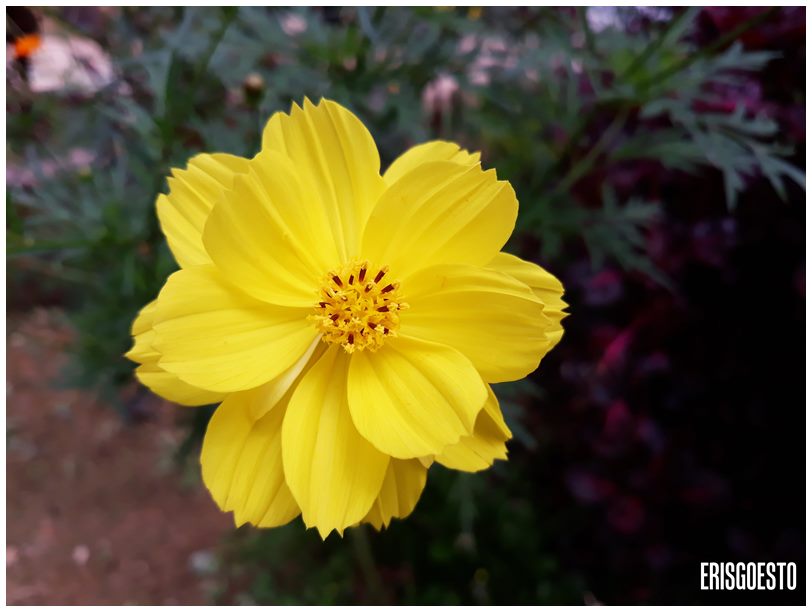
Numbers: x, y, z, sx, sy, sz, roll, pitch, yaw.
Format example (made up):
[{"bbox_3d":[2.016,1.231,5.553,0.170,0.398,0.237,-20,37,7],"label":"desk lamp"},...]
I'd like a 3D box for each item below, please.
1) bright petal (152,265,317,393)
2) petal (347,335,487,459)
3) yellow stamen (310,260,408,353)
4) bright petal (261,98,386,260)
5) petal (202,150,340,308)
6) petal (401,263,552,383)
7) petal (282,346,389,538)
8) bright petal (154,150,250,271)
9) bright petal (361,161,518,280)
[{"bbox_3d":[-0.029,0.004,0.111,0.028,0.022,0.007,-6,0,-20],"label":"bright petal"},{"bbox_3d":[0.000,0.014,0.109,0.027,0.007,0.020,37,84,31],"label":"petal"},{"bbox_3d":[-0.008,0.000,0.112,0.017,0.017,0.009,0,-6,0],"label":"yellow stamen"},{"bbox_3d":[-0.012,-0.022,0.113,0.021,0.028,0.006,-10,11,-4],"label":"bright petal"},{"bbox_3d":[-0.021,-0.013,0.110,0.020,0.028,0.007,-37,25,-5],"label":"petal"},{"bbox_3d":[0.012,0.002,0.111,0.027,0.021,0.007,4,-1,22],"label":"petal"},{"bbox_3d":[-0.013,0.024,0.113,0.019,0.033,0.006,5,-8,-5],"label":"petal"},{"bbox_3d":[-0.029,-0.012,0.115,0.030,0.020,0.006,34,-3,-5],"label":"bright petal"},{"bbox_3d":[0.006,-0.013,0.111,0.027,0.022,0.007,-34,4,22],"label":"bright petal"}]

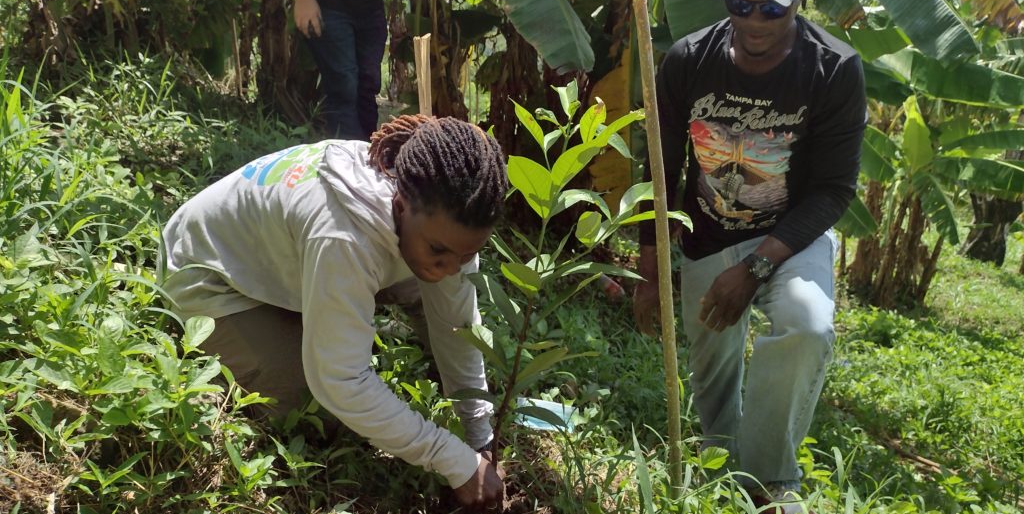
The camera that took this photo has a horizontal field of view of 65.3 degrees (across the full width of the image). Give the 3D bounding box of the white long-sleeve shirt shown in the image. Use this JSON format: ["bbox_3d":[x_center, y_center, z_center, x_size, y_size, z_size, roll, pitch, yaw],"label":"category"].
[{"bbox_3d":[-0.372,0.087,1.570,0.680,0.590,0.480,5,11,28],"label":"white long-sleeve shirt"}]

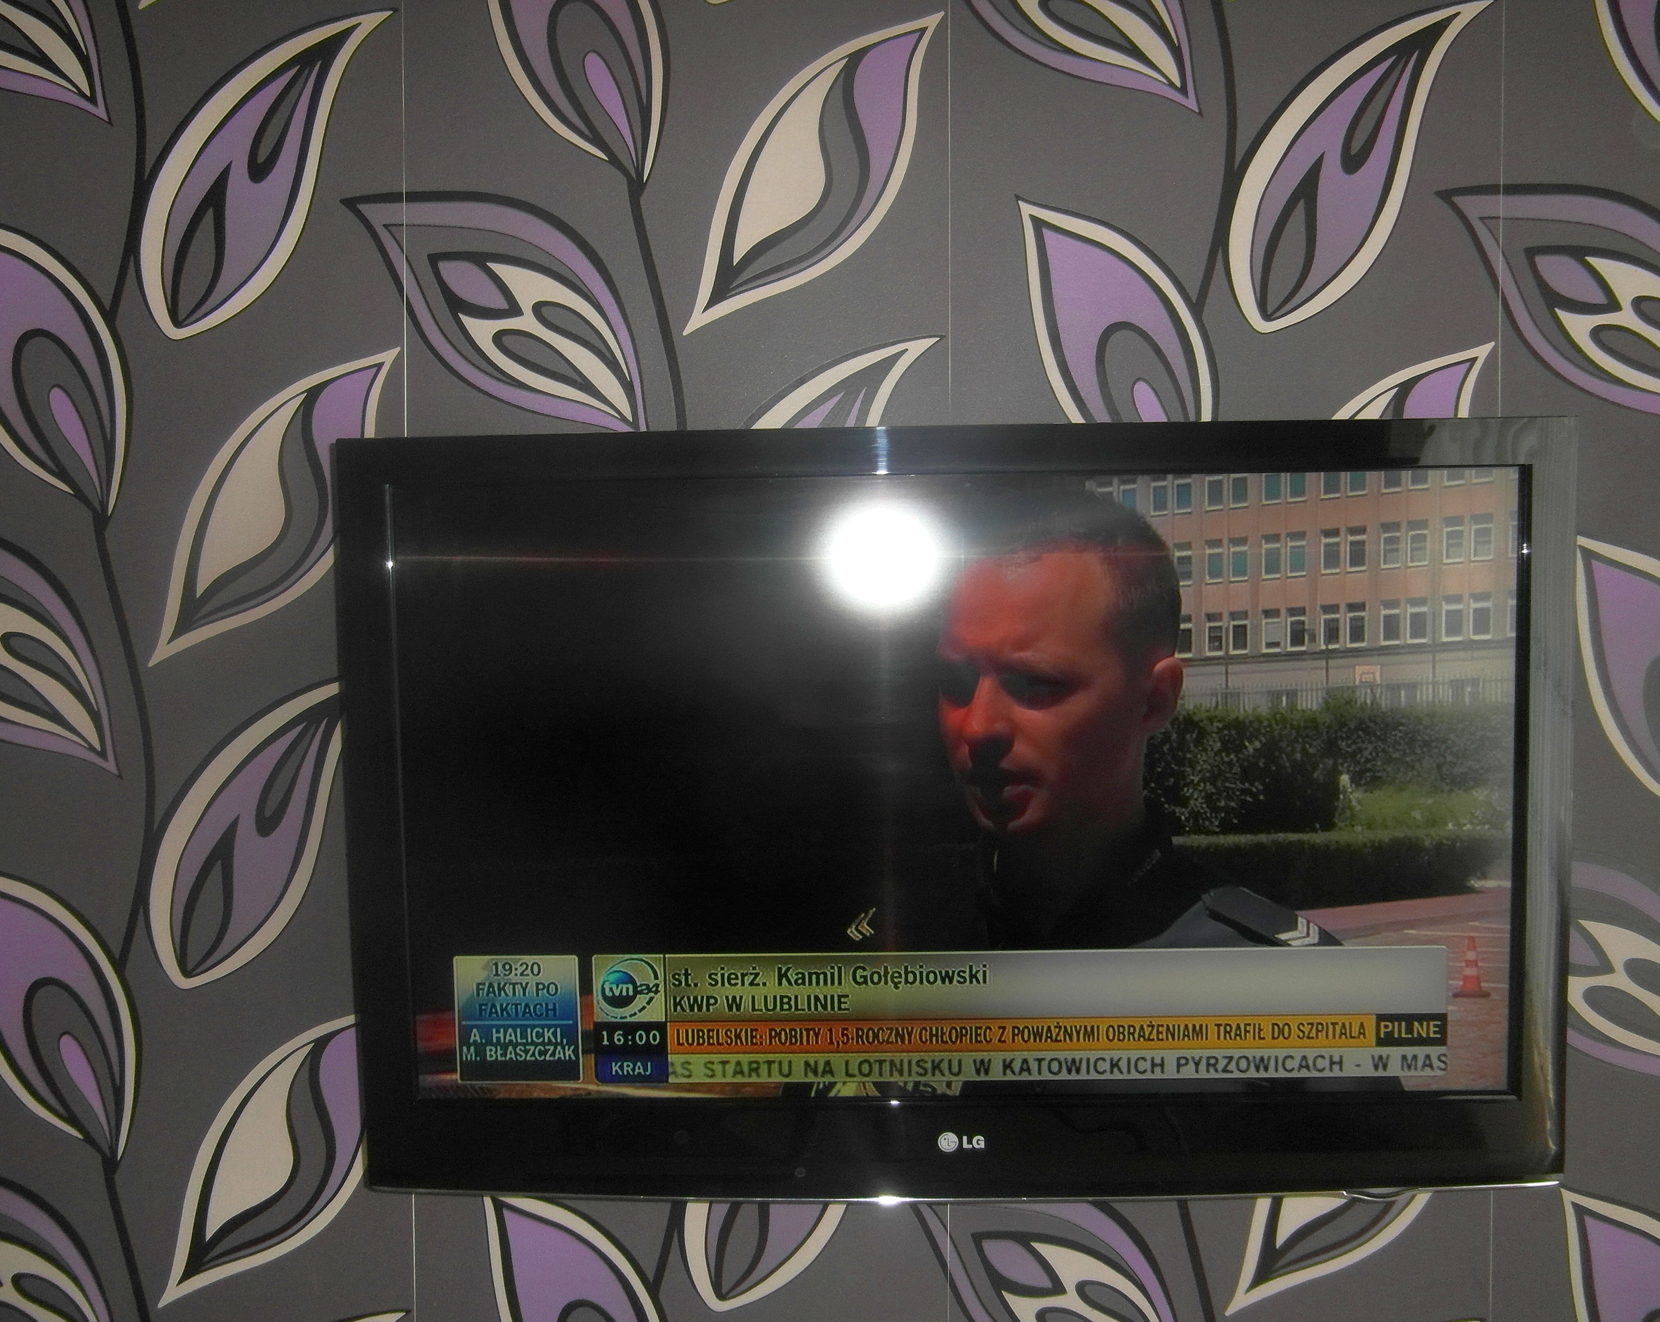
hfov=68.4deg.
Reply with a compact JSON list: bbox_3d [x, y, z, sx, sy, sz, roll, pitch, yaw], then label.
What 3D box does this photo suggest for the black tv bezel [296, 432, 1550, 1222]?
[{"bbox_3d":[0.106,0.133,1.066,1.026,0.657,0.080,-1,4,1],"label":"black tv bezel"}]

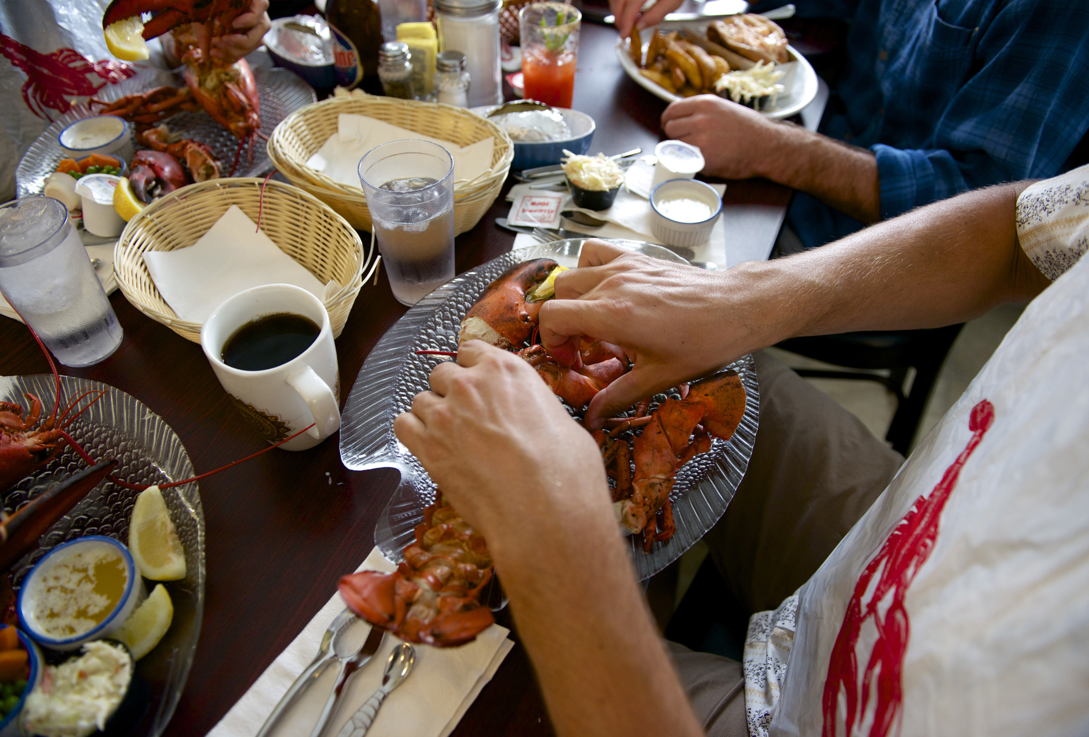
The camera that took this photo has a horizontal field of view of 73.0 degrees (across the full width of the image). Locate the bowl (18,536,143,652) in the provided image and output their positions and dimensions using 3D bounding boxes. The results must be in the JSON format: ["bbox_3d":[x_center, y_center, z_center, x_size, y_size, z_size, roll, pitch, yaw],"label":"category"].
[{"bbox_3d":[-0.283,0.143,0.459,0.068,0.034,0.068,1,50,-1],"label":"bowl"}]

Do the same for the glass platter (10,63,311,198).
[{"bbox_3d":[-0.406,-0.243,0.814,0.298,0.028,0.365,0,49,-1],"label":"glass platter"}]

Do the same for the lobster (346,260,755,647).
[{"bbox_3d":[0.008,0.034,0.520,0.255,0.088,0.350,15,51,11],"label":"lobster"}]

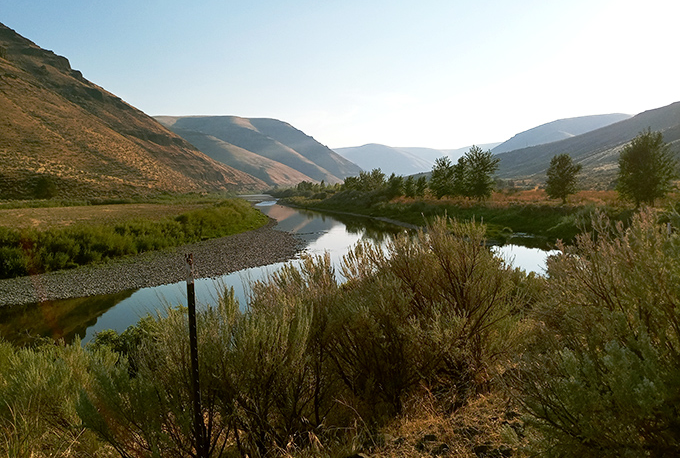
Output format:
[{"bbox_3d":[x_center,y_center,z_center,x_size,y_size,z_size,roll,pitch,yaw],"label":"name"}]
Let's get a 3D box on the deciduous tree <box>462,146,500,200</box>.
[{"bbox_3d":[18.524,-7.265,72.000,5.000,7.100,4.900,0,5,0],"label":"deciduous tree"}]

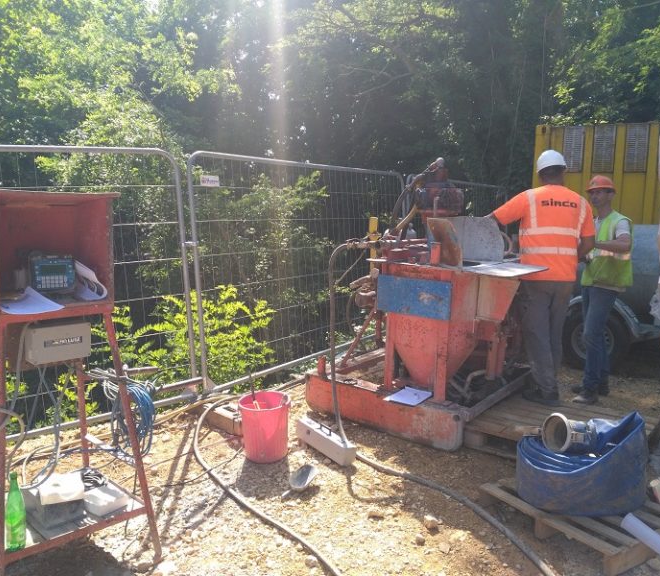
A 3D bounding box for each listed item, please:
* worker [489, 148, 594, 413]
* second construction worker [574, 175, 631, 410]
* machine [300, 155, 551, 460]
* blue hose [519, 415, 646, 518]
[{"bbox_3d":[1.539,-0.076,4.499,0.740,1.820,0.480,-1,9,-7],"label":"worker"},{"bbox_3d":[2.206,0.005,5.009,0.440,1.790,0.500,-6,10,-34],"label":"second construction worker"},{"bbox_3d":[0.878,-0.029,4.796,1.560,1.920,1.480,7,11,38],"label":"machine"},{"bbox_3d":[1.300,0.855,3.211,0.640,0.360,0.640,-3,9,-21],"label":"blue hose"}]

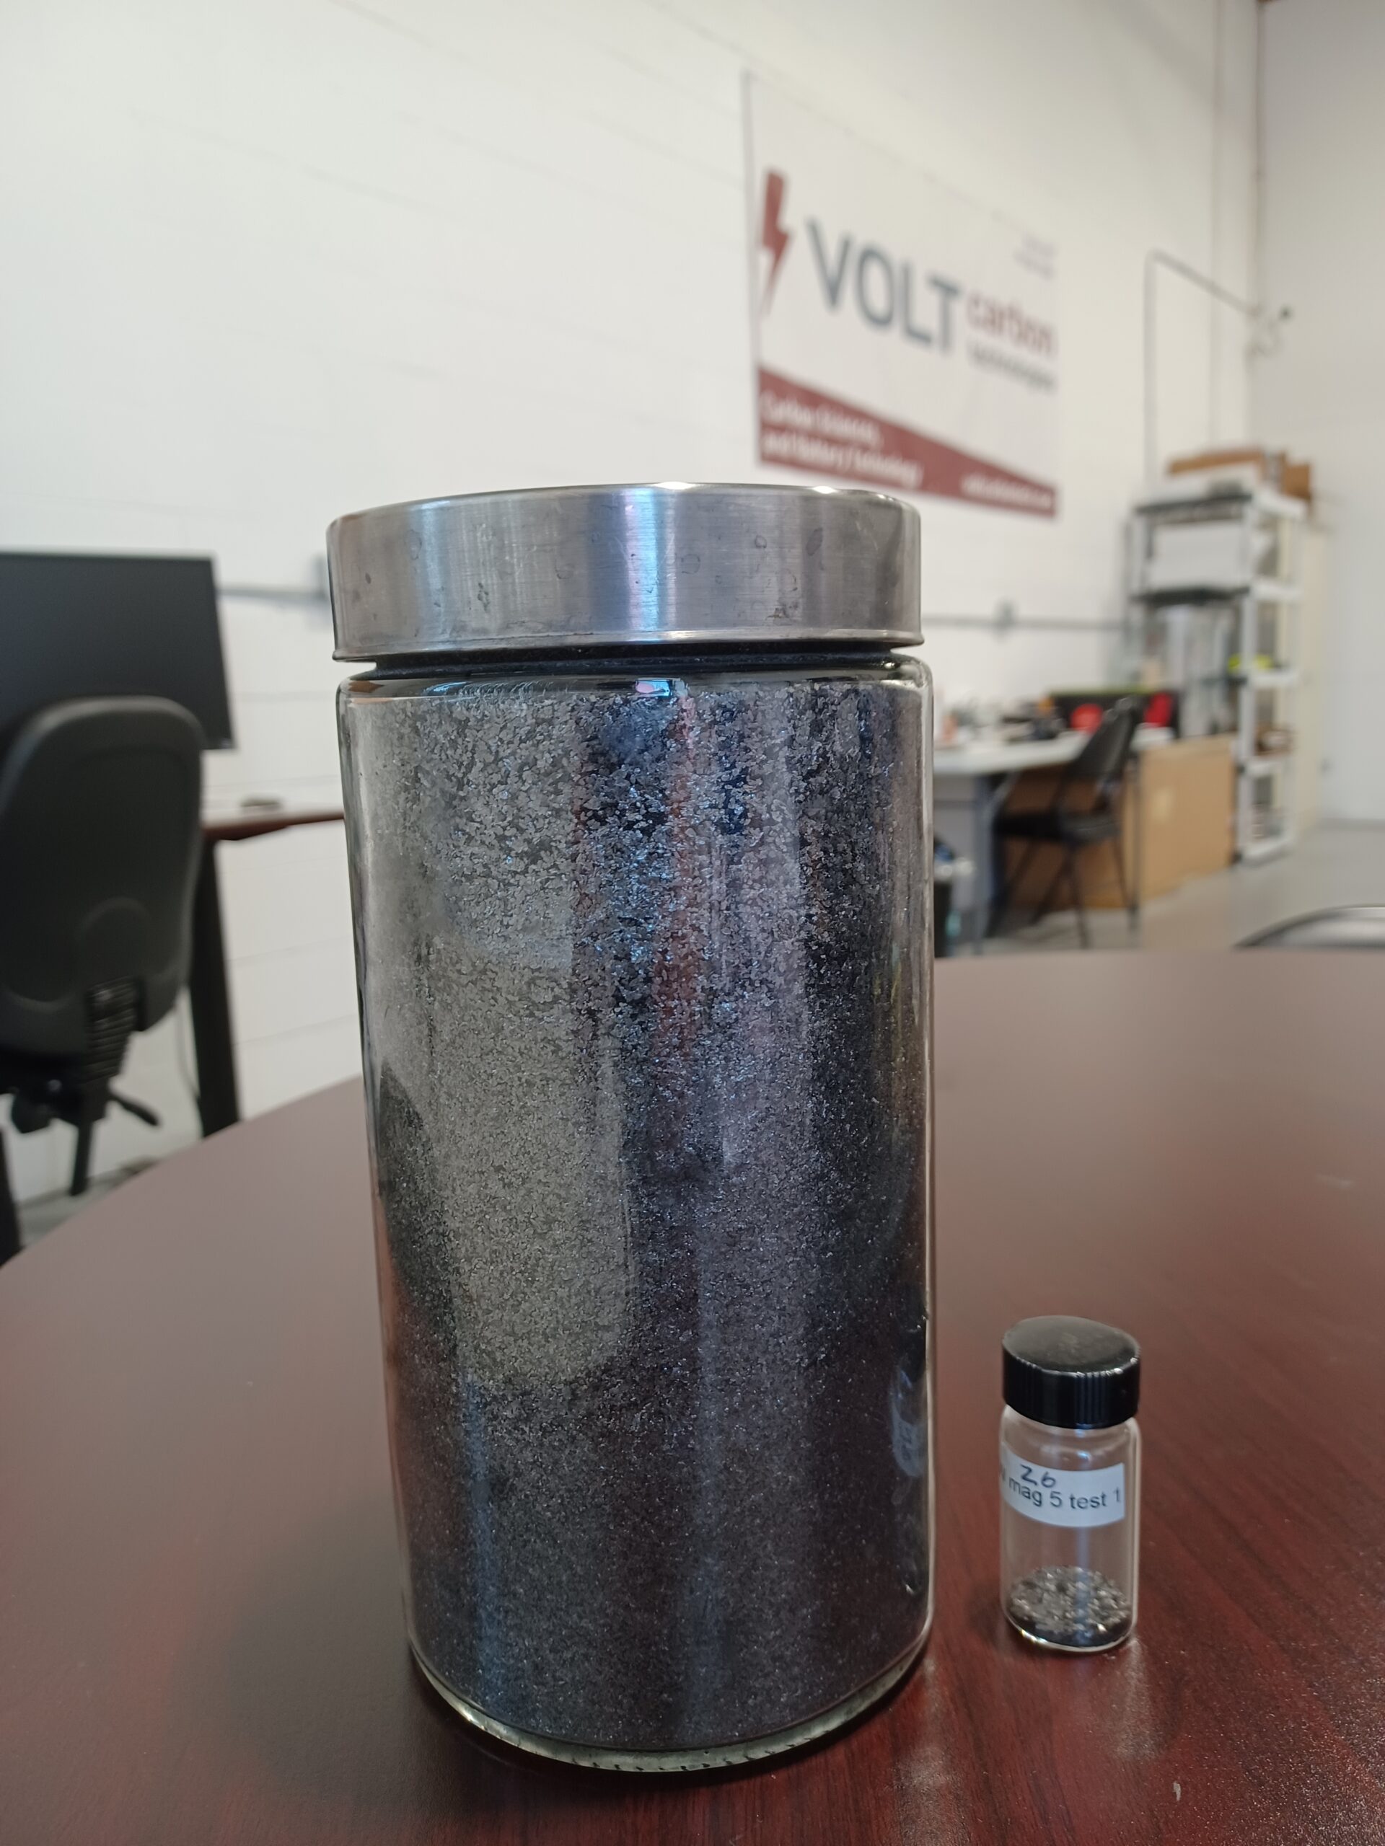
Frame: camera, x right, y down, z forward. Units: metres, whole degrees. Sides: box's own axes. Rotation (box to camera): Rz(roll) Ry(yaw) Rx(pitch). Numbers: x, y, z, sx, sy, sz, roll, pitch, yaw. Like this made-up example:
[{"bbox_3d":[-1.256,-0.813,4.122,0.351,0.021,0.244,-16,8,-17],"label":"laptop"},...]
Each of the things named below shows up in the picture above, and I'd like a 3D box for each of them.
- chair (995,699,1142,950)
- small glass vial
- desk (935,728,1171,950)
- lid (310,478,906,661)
[{"bbox_3d":[1.434,-0.383,5.110,0.480,0.880,0.450,6,12,39],"label":"chair"},{"bbox_3d":[0.079,0.116,0.279,0.028,0.060,0.028,-2,10,0],"label":"small glass vial"},{"bbox_3d":[1.442,-0.368,5.530,0.650,0.710,1.650,6,12,39],"label":"desk"},{"bbox_3d":[-0.012,-0.065,0.261,0.113,0.024,0.113,-2,10,0],"label":"lid"}]

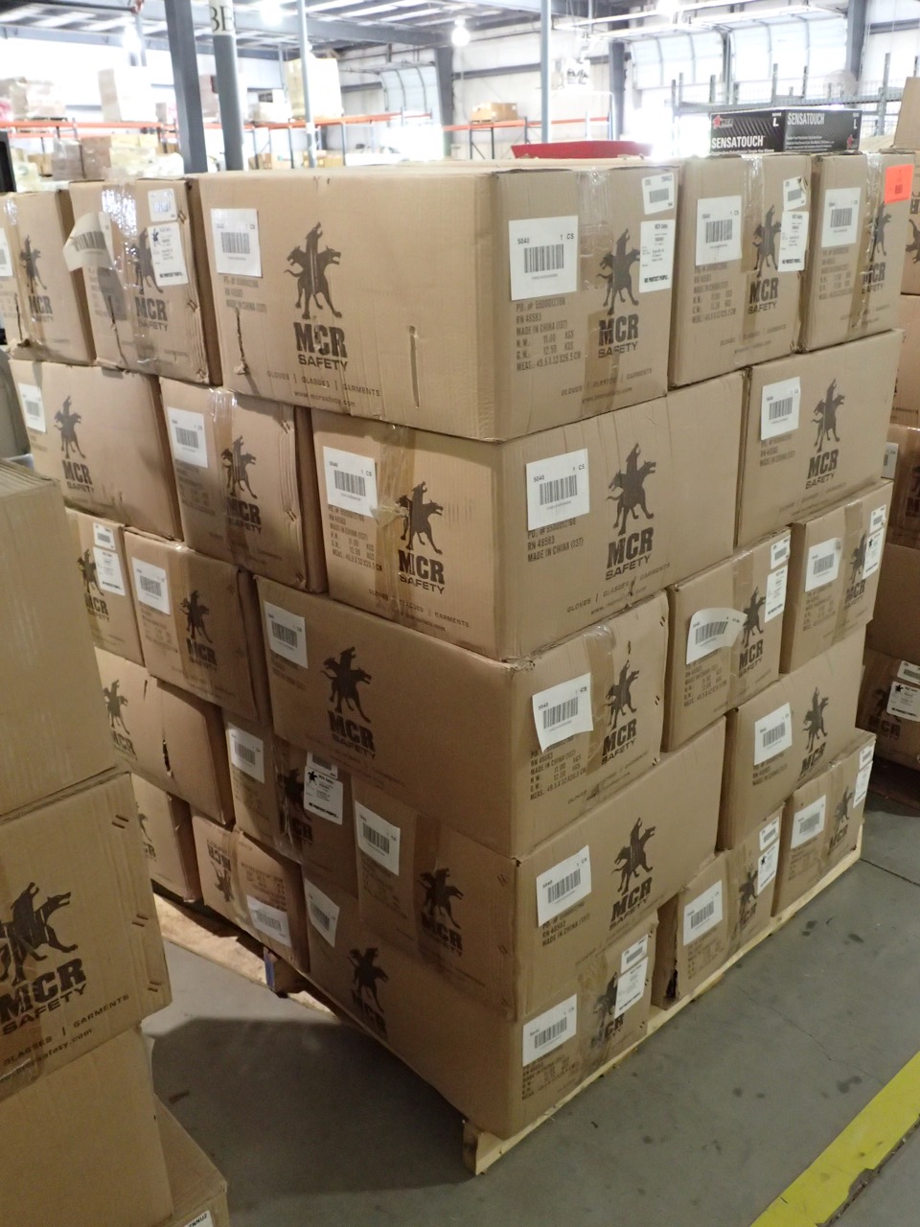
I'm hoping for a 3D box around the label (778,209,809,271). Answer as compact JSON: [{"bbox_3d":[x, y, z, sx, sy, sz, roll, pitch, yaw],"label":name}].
[{"bbox_3d":[0.457,-0.508,1.454,0.067,0.076,0.008,-20,28,-38],"label":"label"}]

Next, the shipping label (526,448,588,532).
[{"bbox_3d":[0.113,-0.142,1.214,0.106,0.078,0.006,-21,29,-38],"label":"shipping label"}]

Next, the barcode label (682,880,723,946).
[{"bbox_3d":[0.406,0.500,1.772,0.105,0.082,0.006,-21,29,-38],"label":"barcode label"}]

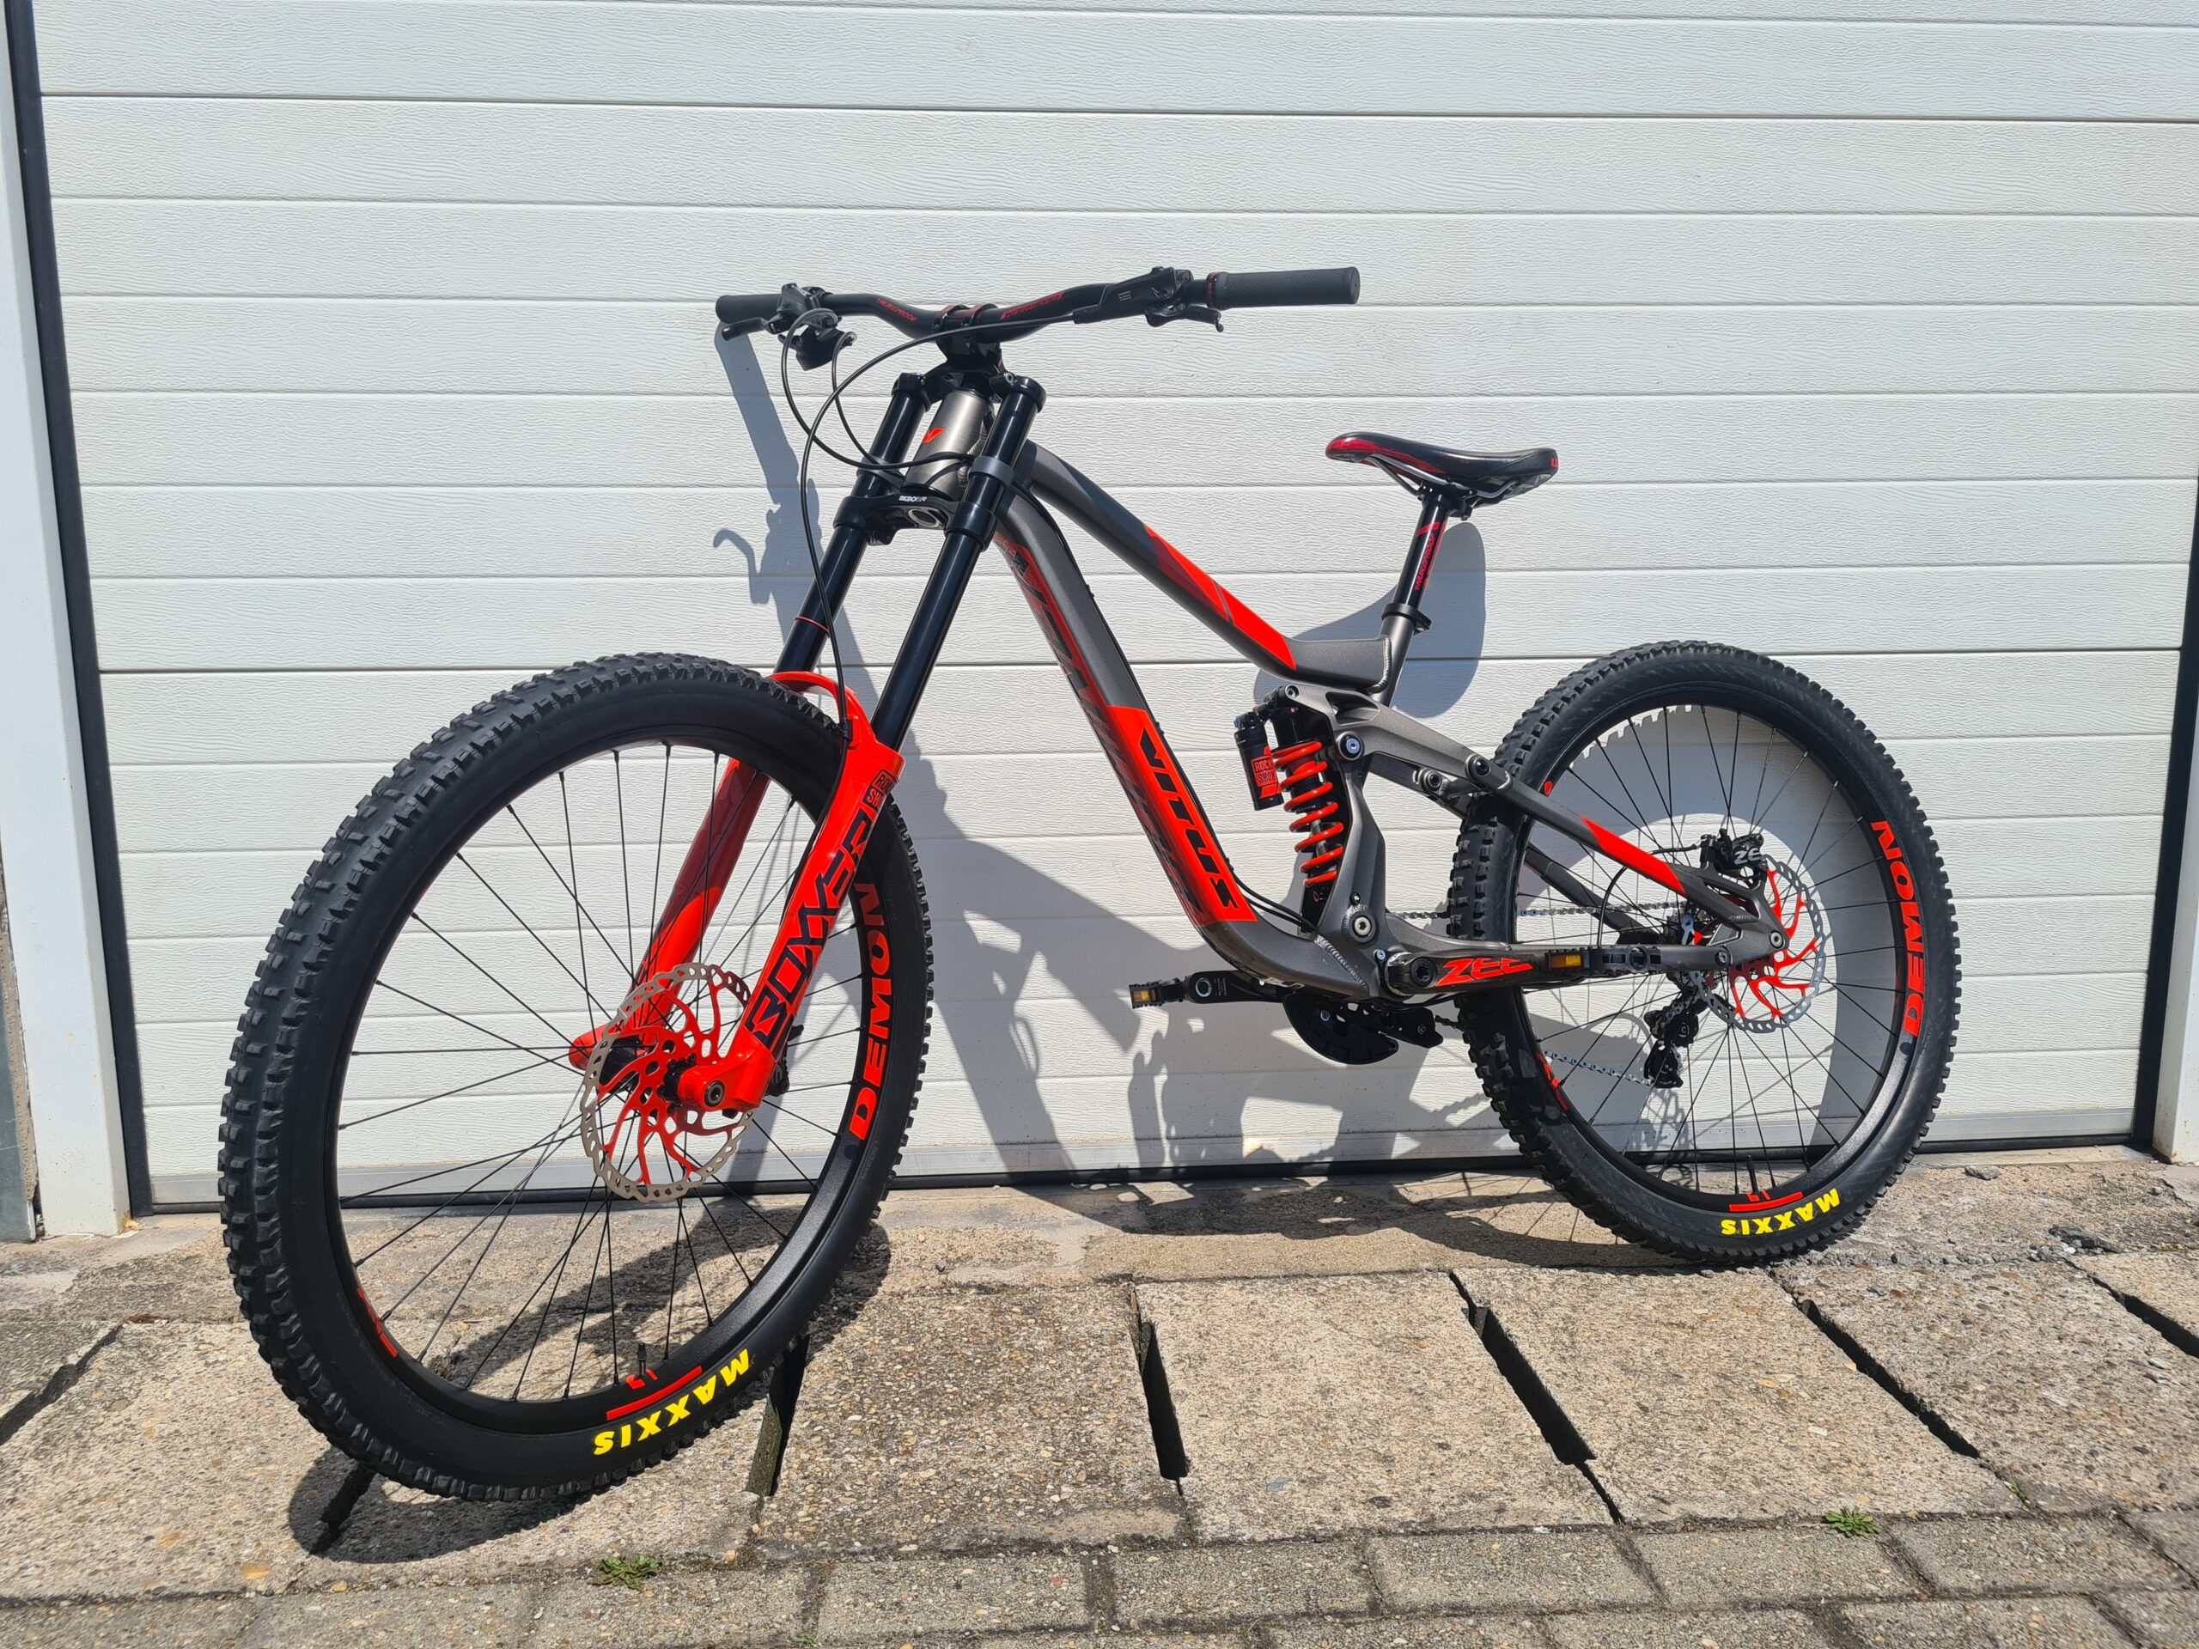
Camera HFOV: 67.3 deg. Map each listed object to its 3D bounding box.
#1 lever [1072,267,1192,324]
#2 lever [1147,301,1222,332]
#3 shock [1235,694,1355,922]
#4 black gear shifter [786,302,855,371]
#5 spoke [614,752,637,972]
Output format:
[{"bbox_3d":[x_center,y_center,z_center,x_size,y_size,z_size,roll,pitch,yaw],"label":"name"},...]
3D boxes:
[{"bbox_3d":[0.029,-0.481,1.502,0.100,0.045,0.047,10,13,33],"label":"lever"},{"bbox_3d":[0.076,-0.446,1.448,0.066,0.022,0.027,10,13,33],"label":"lever"},{"bbox_3d":[0.198,-0.017,1.694,0.096,0.252,0.062,-10,-4,-23],"label":"shock"},{"bbox_3d":[-0.292,-0.506,1.722,0.064,0.060,0.052,10,13,34],"label":"black gear shifter"},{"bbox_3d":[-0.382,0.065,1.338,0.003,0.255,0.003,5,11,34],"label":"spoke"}]

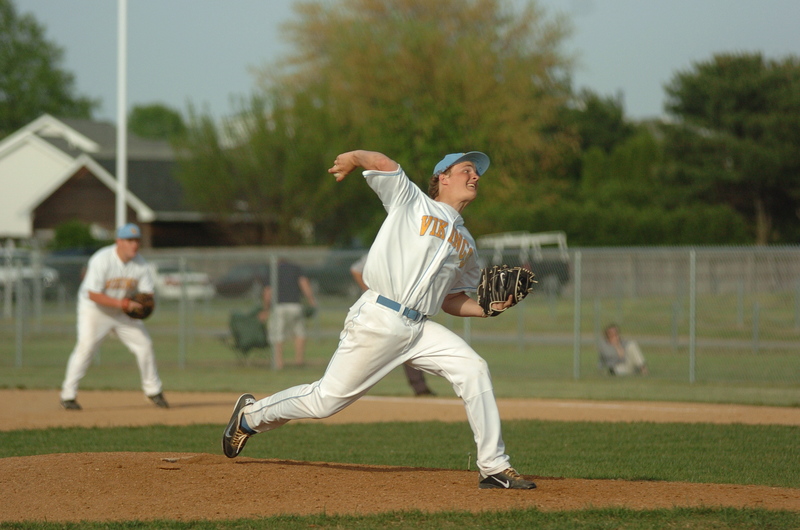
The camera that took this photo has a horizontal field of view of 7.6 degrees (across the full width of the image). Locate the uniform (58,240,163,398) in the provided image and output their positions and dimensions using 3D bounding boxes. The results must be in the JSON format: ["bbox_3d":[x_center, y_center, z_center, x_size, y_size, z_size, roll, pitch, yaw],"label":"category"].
[{"bbox_3d":[-2.240,0.447,46.500,0.780,1.210,0.580,0,1,-33],"label":"uniform"}]

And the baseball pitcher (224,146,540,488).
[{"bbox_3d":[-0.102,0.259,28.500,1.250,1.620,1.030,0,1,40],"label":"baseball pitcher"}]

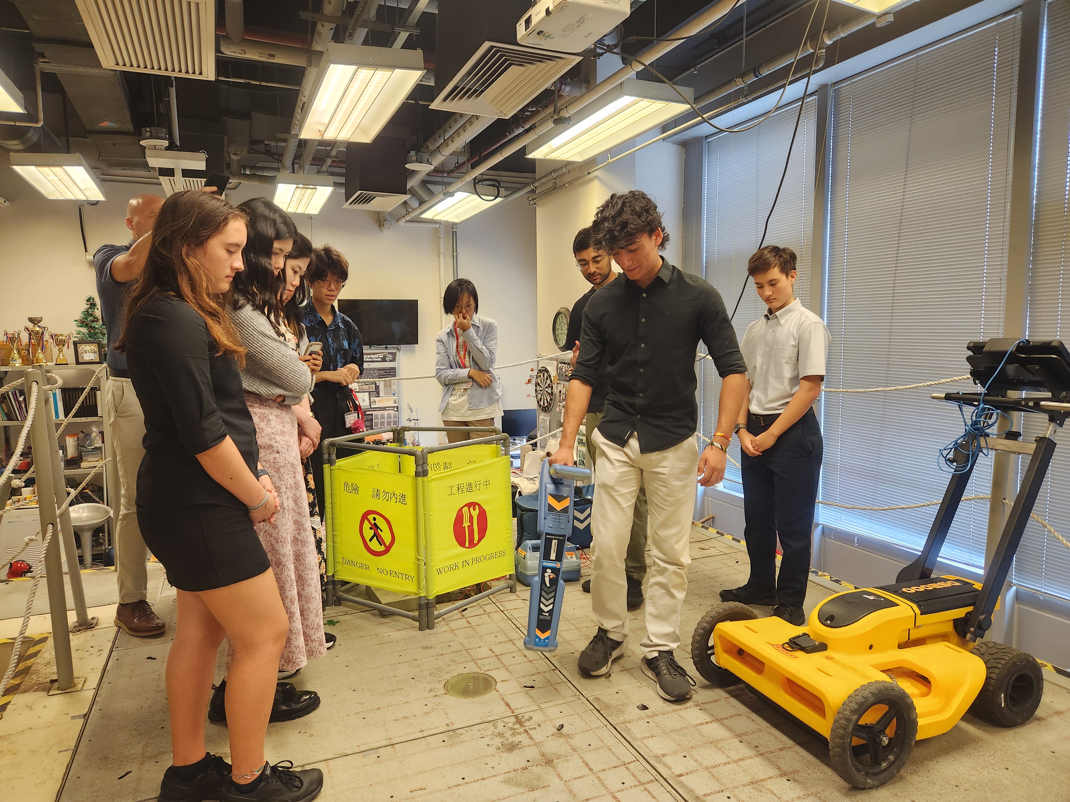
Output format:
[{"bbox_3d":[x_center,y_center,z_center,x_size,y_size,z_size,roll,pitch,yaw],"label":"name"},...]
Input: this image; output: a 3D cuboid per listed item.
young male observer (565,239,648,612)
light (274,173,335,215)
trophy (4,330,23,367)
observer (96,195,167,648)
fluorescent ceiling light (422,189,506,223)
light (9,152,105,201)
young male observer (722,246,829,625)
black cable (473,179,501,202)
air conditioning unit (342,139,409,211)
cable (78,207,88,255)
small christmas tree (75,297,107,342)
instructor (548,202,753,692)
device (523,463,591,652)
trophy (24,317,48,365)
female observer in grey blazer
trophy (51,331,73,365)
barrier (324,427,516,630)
[{"bbox_3d":[0.355,0.087,3.390,0.480,1.760,0.400,1,5,18],"label":"young male observer"},{"bbox_3d":[-1.856,-1.625,5.623,0.390,0.090,1.220,-4,7,-23],"label":"light"},{"bbox_3d":[-4.213,-0.424,5.742,0.135,0.290,0.100,-4,7,-23],"label":"trophy"},{"bbox_3d":[-1.663,0.077,3.060,0.520,1.850,0.520,3,7,31],"label":"observer"},{"bbox_3d":[-0.672,-1.725,6.300,0.405,0.085,1.210,-2,5,-24],"label":"fluorescent ceiling light"},{"bbox_3d":[-3.509,-1.652,5.303,0.405,0.085,1.210,-2,5,-24],"label":"light"},{"bbox_3d":[1.042,0.138,3.100,0.390,1.610,0.480,-6,8,-38],"label":"young male observer"},{"bbox_3d":[-0.368,-1.615,5.450,0.210,0.180,0.080,-2,5,-24],"label":"black cable"},{"bbox_3d":[-1.362,-1.907,6.005,0.440,0.450,0.830,-4,7,-23],"label":"air conditioning unit"},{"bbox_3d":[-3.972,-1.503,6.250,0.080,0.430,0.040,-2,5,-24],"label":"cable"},{"bbox_3d":[-3.774,-0.601,6.050,0.310,0.600,0.310,-2,5,-24],"label":"small christmas tree"},{"bbox_3d":[0.398,0.142,2.554,0.670,1.745,0.460,0,6,14],"label":"instructor"},{"bbox_3d":[0.074,0.526,2.330,0.135,0.665,0.260,3,6,-20],"label":"device"},{"bbox_3d":[-4.067,-0.486,5.798,0.160,0.390,0.110,-4,7,-23],"label":"trophy"},{"bbox_3d":[-0.419,0.045,4.500,0.430,1.640,0.330,-1,5,-7],"label":"female observer in grey blazer"},{"bbox_3d":[-3.905,-0.437,5.873,0.150,0.275,0.095,-4,7,-23],"label":"trophy"},{"bbox_3d":[-0.540,0.560,3.550,0.710,0.790,0.750,3,6,30],"label":"barrier"}]

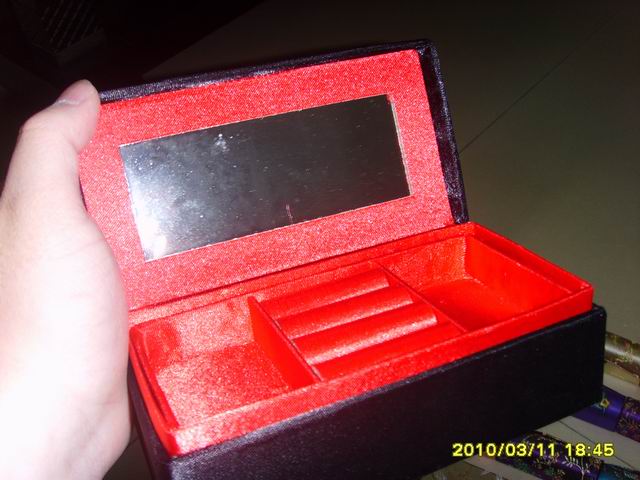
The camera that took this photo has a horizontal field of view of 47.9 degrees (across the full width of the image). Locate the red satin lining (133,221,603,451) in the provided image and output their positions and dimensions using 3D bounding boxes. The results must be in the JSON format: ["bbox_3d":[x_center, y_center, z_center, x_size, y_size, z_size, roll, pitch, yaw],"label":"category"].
[{"bbox_3d":[0.013,0.034,0.260,0.147,0.024,0.073,-16,24,-18],"label":"red satin lining"}]

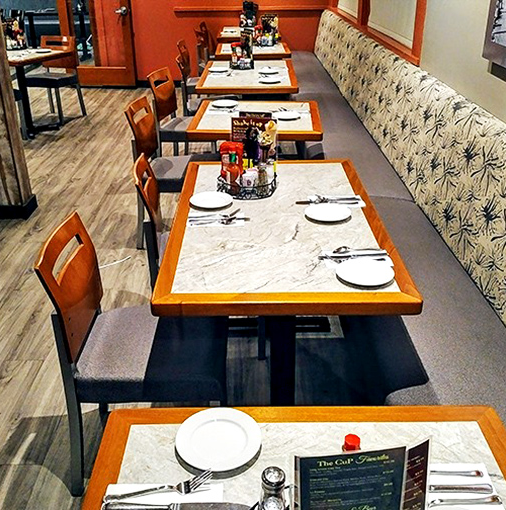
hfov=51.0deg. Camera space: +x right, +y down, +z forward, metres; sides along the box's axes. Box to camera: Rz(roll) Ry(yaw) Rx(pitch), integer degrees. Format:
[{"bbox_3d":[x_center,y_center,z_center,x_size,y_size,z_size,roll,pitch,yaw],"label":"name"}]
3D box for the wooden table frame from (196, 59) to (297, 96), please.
[{"bbox_3d":[-0.036,-1.208,4.662,0.762,0.750,1.215,0,29,0],"label":"wooden table frame"}]

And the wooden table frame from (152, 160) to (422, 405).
[{"bbox_3d":[0.092,0.164,2.213,0.762,0.750,1.210,0,29,0],"label":"wooden table frame"}]

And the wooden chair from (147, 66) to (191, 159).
[{"bbox_3d":[-0.487,-1.004,4.185,0.510,0.870,0.450,4,29,7],"label":"wooden chair"}]

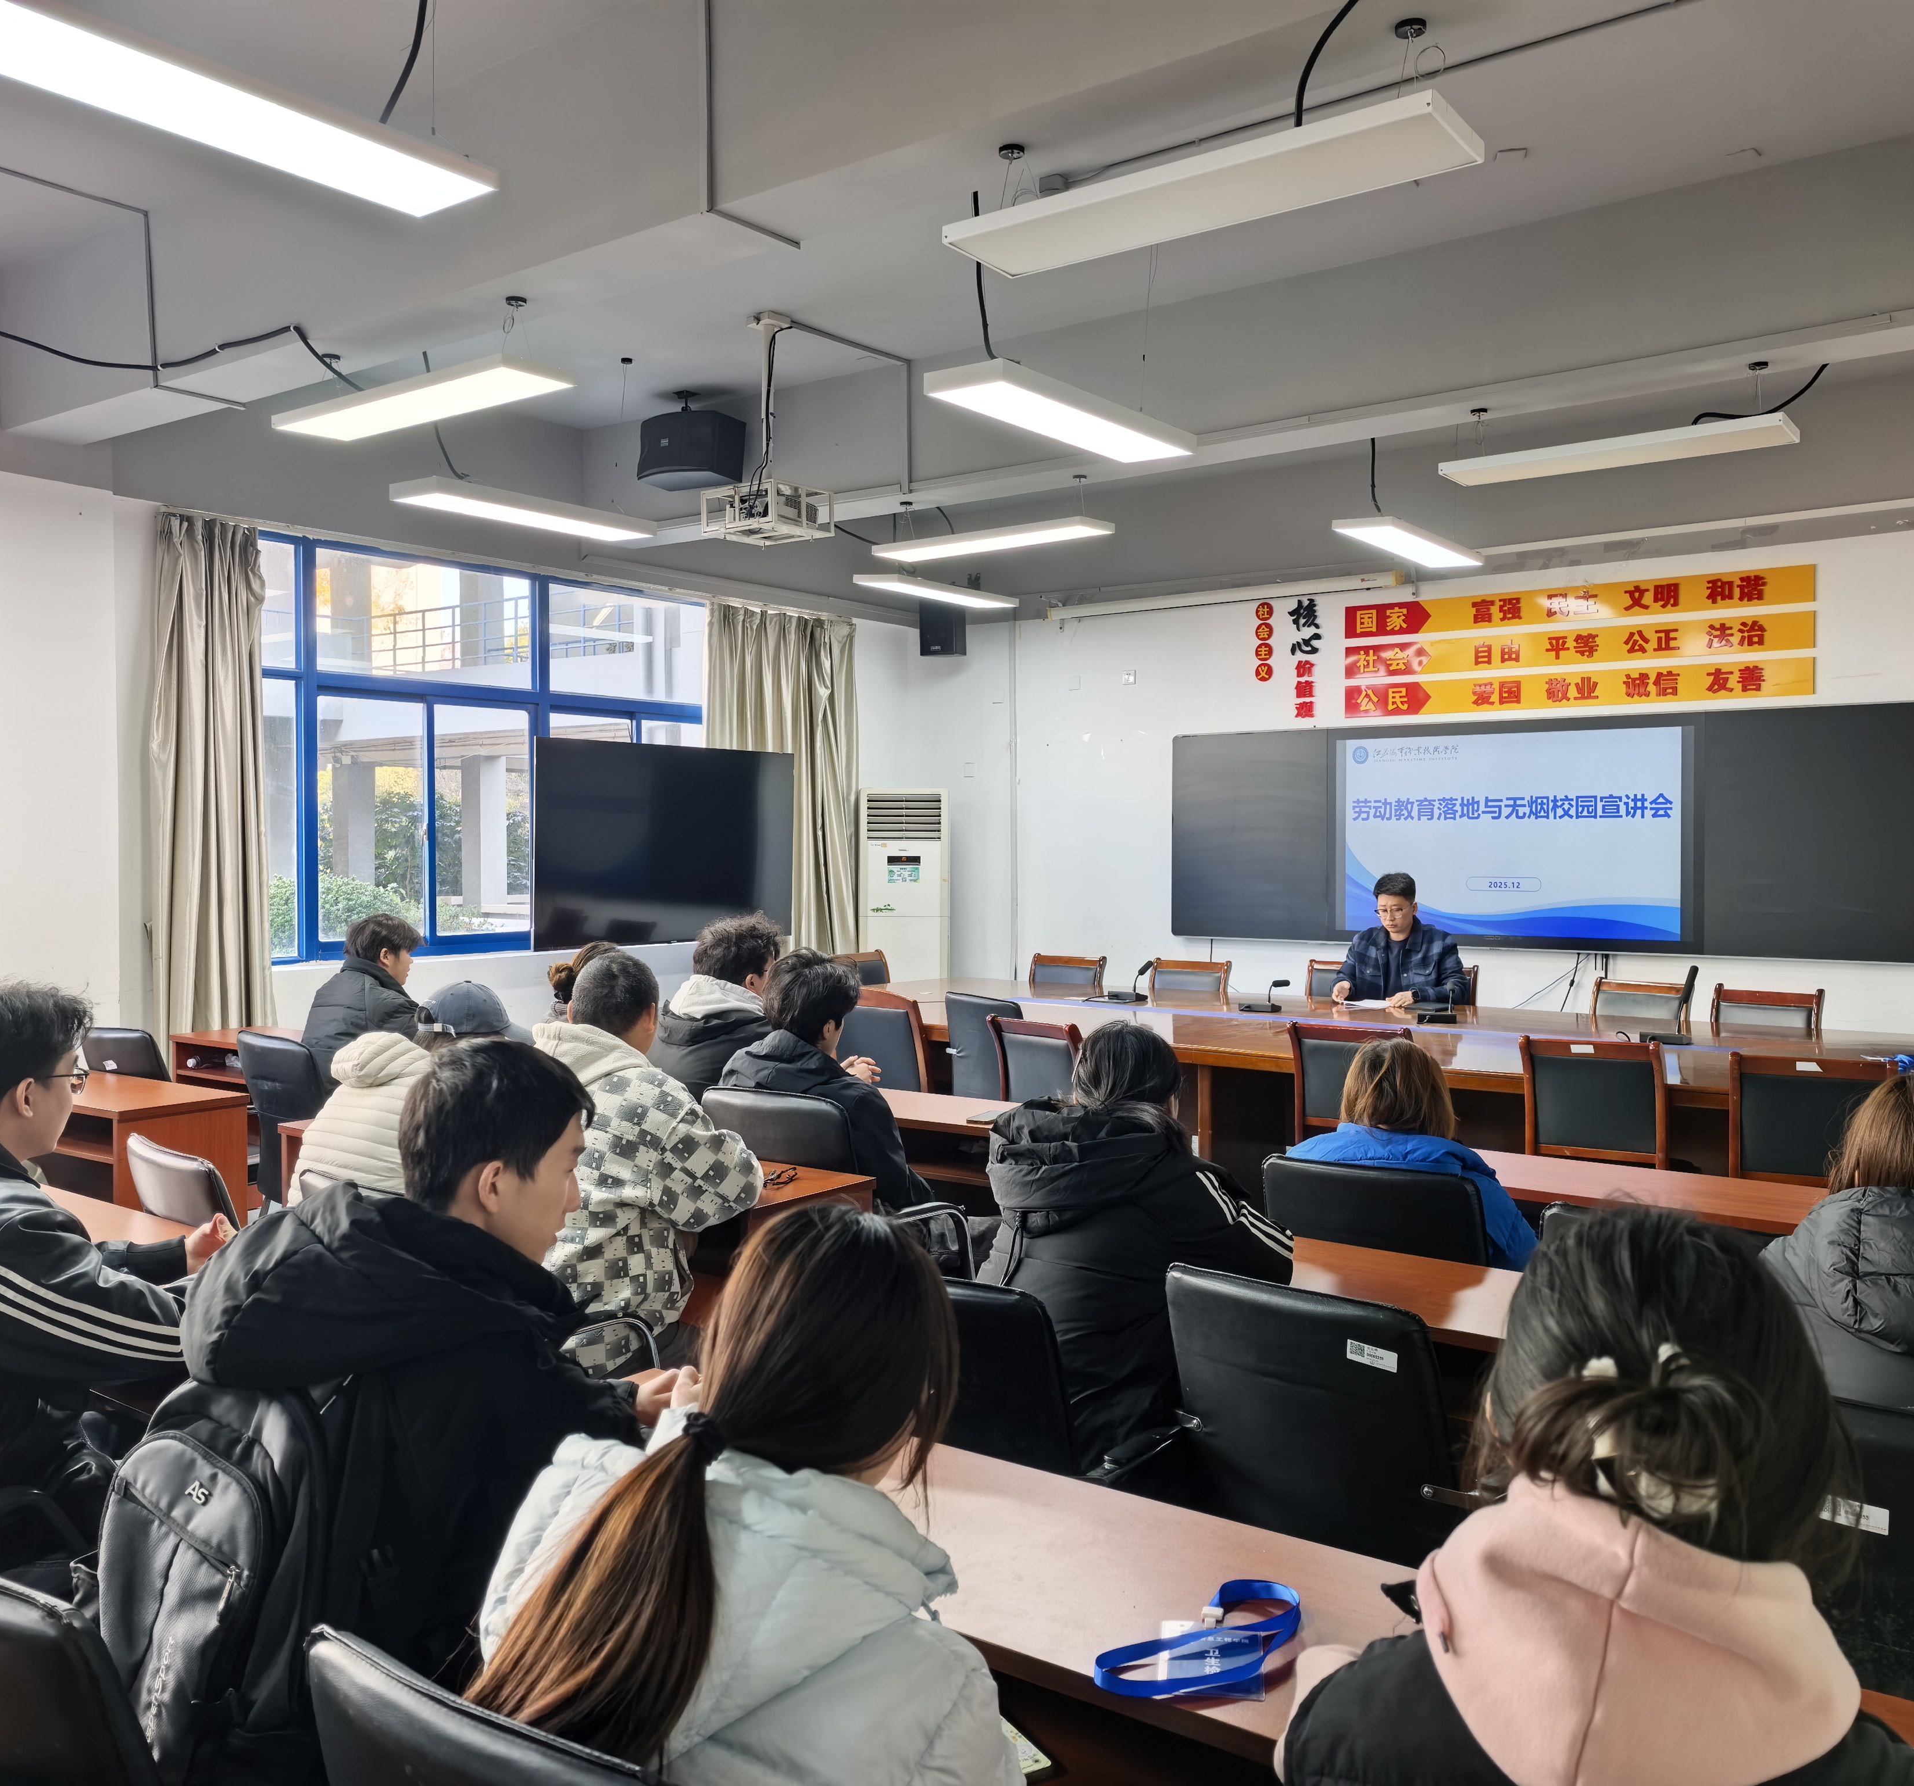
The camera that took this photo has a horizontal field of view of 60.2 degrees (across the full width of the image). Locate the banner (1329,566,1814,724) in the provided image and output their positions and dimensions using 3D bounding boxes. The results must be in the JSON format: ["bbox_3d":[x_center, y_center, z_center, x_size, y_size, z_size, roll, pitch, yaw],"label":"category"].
[{"bbox_3d":[3.252,-1.323,8.901,2.491,0.644,0.020,1,2,38],"label":"banner"}]

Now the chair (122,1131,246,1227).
[{"bbox_3d":[-1.543,0.997,3.835,0.550,0.890,0.580,1,2,44],"label":"chair"}]

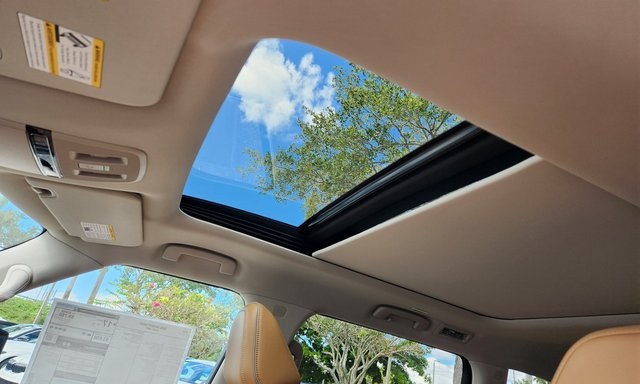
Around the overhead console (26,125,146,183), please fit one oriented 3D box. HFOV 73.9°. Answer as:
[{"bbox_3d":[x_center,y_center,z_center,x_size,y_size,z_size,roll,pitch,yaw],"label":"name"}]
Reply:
[{"bbox_3d":[-0.343,-0.049,0.640,0.155,0.040,0.160,13,-25,-23],"label":"overhead console"}]

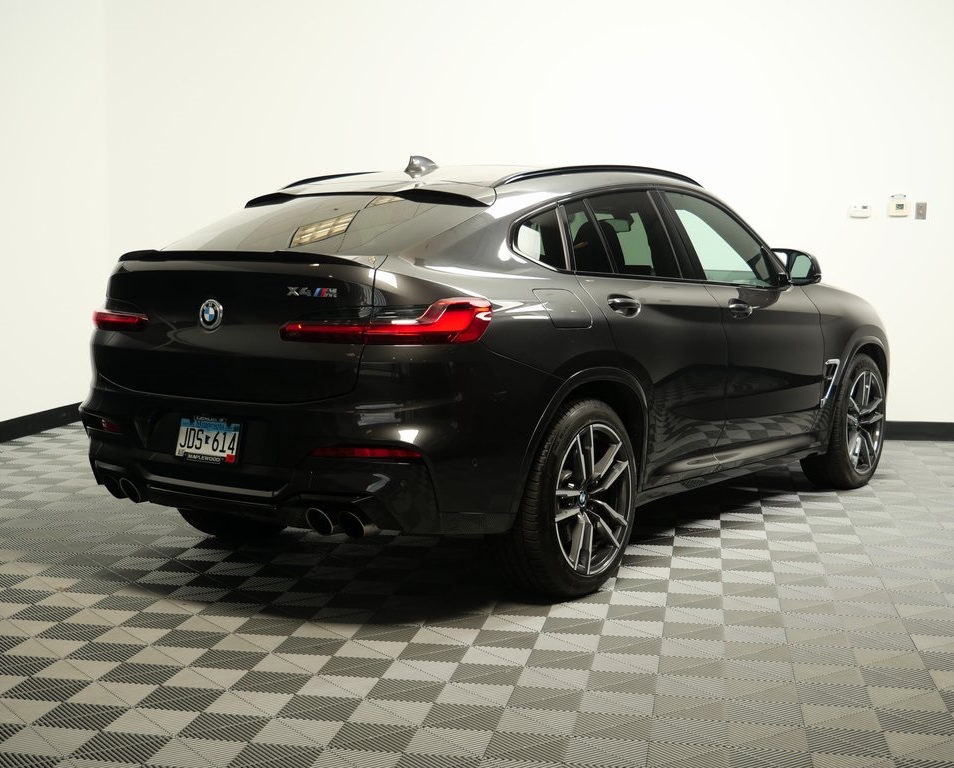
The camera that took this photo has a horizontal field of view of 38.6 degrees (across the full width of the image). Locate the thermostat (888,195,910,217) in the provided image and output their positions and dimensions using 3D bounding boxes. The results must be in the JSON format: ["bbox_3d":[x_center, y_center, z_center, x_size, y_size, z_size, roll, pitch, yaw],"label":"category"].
[{"bbox_3d":[2.829,-1.199,9.141,0.145,0.150,0.040,1,5,10],"label":"thermostat"}]

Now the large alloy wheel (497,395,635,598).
[{"bbox_3d":[0.324,0.400,5.013,0.265,0.732,0.740,4,7,35],"label":"large alloy wheel"}]

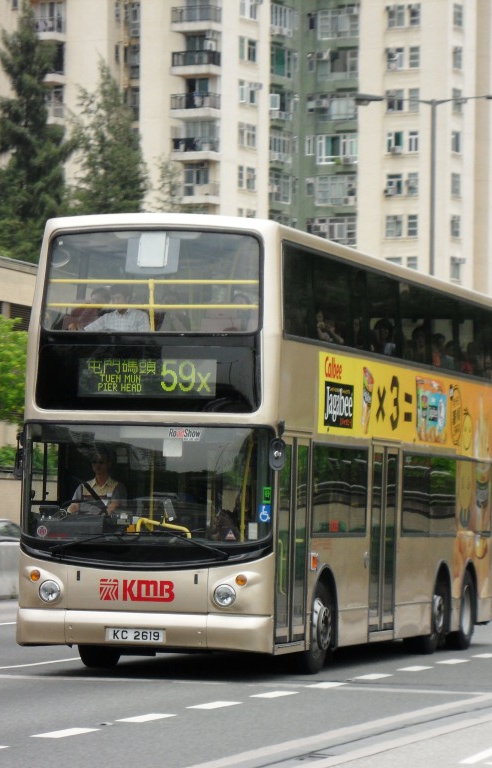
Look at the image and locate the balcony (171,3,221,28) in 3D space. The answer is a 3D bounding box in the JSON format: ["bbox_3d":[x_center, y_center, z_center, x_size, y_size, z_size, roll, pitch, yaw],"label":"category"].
[{"bbox_3d":[-3.101,-22.777,222.298,2.840,1.500,1.360,0,-2,30],"label":"balcony"}]

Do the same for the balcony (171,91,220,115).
[{"bbox_3d":[-3.101,-17.342,222.298,2.840,1.500,1.360,0,-2,30],"label":"balcony"}]

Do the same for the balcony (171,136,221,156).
[{"bbox_3d":[-3.101,-14.571,222.298,2.840,1.500,1.360,0,-2,30],"label":"balcony"}]

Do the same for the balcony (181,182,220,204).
[{"bbox_3d":[-3.248,-12.065,226.292,2.800,1.450,1.450,-1,-3,28],"label":"balcony"}]

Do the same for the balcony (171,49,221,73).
[{"bbox_3d":[-3.184,-20.337,226.292,2.800,1.450,1.450,-1,-3,28],"label":"balcony"}]

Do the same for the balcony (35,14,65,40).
[{"bbox_3d":[-13.180,-22.893,230.268,2.700,1.500,1.450,-1,-3,28],"label":"balcony"}]

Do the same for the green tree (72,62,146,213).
[{"bbox_3d":[-6.507,-9.536,168.000,4.200,12.000,4.200,1,-2,0],"label":"green tree"}]

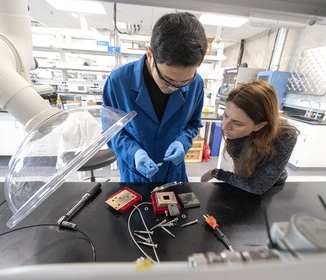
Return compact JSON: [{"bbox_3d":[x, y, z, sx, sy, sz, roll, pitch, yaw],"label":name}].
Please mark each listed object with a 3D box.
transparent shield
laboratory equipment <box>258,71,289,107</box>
[{"bbox_3d":[-0.333,0.008,0.557,0.500,0.180,0.500,-47,14,-23],"label":"transparent shield"},{"bbox_3d":[2.552,-1.162,3.894,0.440,0.810,0.460,1,19,-5],"label":"laboratory equipment"}]

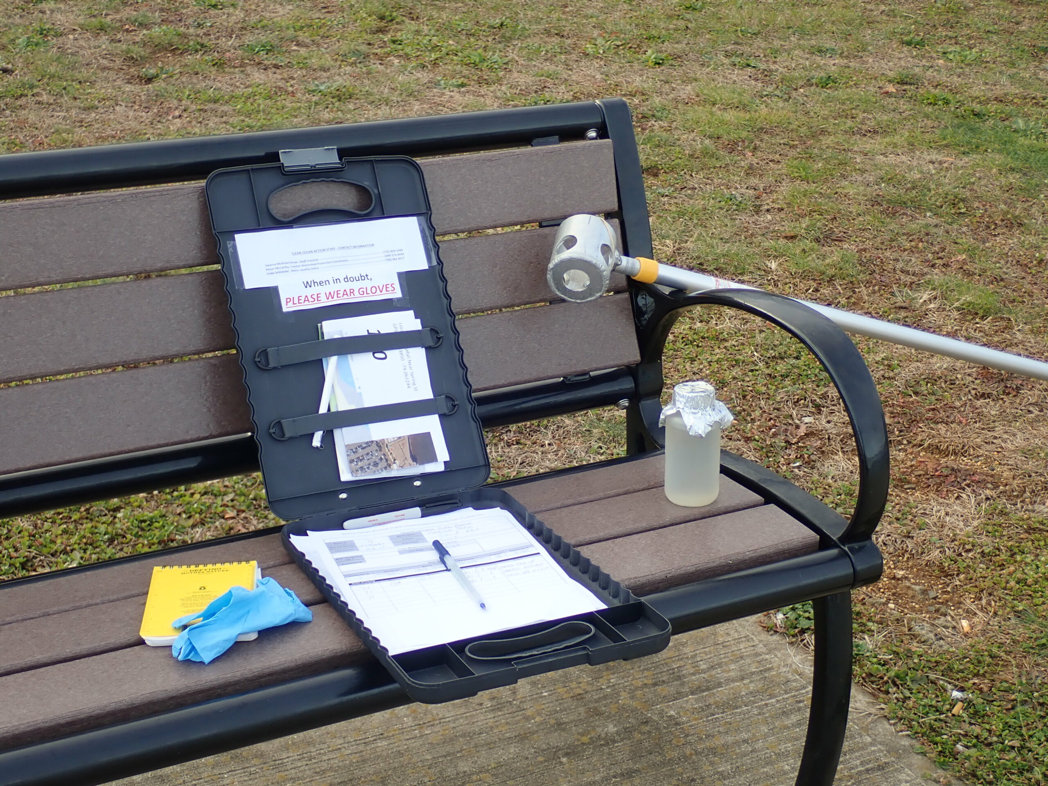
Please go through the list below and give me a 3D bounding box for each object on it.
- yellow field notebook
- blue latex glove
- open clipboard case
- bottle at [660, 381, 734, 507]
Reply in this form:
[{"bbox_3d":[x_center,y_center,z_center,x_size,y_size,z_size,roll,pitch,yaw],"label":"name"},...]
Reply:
[{"bbox_3d":[-0.310,0.202,1.547,0.102,0.014,0.152,-3,18,-7],"label":"yellow field notebook"},{"bbox_3d":[-0.275,0.207,1.492,0.133,0.034,0.080,-18,25,-41],"label":"blue latex glove"},{"bbox_3d":[-0.109,-0.011,1.605,0.254,0.373,0.611,-9,20,-25],"label":"open clipboard case"},{"bbox_3d":[0.191,0.055,1.792,0.080,0.133,0.079,-1,19,0],"label":"bottle"}]

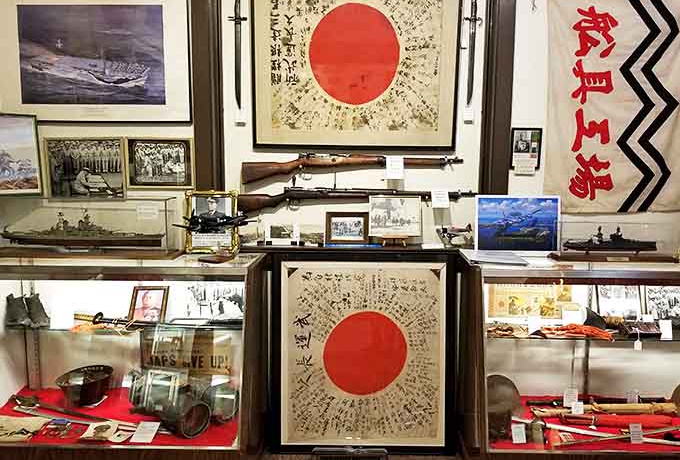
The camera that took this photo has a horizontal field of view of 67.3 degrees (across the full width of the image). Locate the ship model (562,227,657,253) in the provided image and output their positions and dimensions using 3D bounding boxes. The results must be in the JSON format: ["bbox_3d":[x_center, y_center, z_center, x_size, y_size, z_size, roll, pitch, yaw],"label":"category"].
[{"bbox_3d":[1.265,0.047,2.393,0.432,0.117,0.060,1,7,0],"label":"ship model"}]

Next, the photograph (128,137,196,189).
[{"bbox_3d":[-0.899,-0.336,2.559,0.340,0.252,0.025,1,7,0],"label":"photograph"}]

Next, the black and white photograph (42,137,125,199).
[{"bbox_3d":[-1.280,-0.306,2.563,0.400,0.310,0.025,1,7,0],"label":"black and white photograph"}]

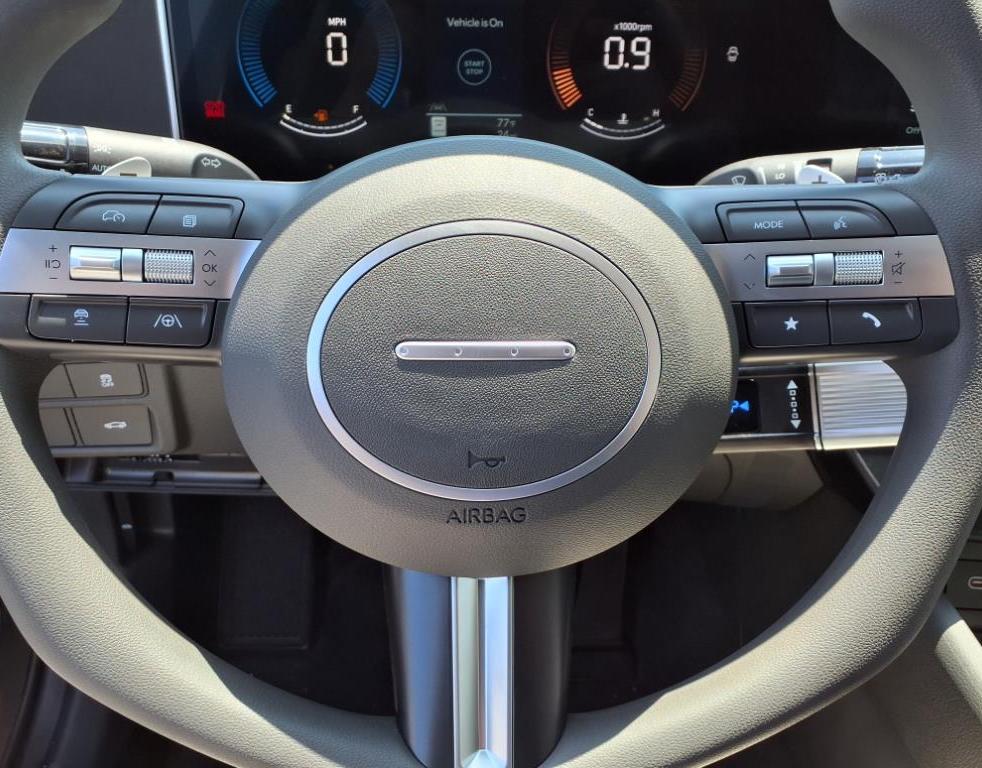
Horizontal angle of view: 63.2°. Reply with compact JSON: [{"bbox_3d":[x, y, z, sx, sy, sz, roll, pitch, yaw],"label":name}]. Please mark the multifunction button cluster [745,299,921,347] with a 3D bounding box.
[{"bbox_3d":[0.114,-0.021,0.268,0.057,0.015,0.012,0,0,9],"label":"multifunction button cluster"}]

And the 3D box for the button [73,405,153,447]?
[{"bbox_3d":[-0.192,0.020,0.407,0.038,0.021,0.013,0,26,-5],"label":"button"}]

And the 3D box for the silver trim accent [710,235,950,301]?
[{"bbox_3d":[0.114,-0.039,0.271,0.076,0.020,0.014,0,-3,9],"label":"silver trim accent"}]

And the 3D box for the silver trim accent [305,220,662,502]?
[{"bbox_3d":[-0.002,-0.007,0.256,0.109,0.087,0.014,0,-3,-2],"label":"silver trim accent"}]

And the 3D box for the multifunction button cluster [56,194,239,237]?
[{"bbox_3d":[-0.113,-0.055,0.265,0.059,0.015,0.012,0,-8,-8],"label":"multifunction button cluster"}]

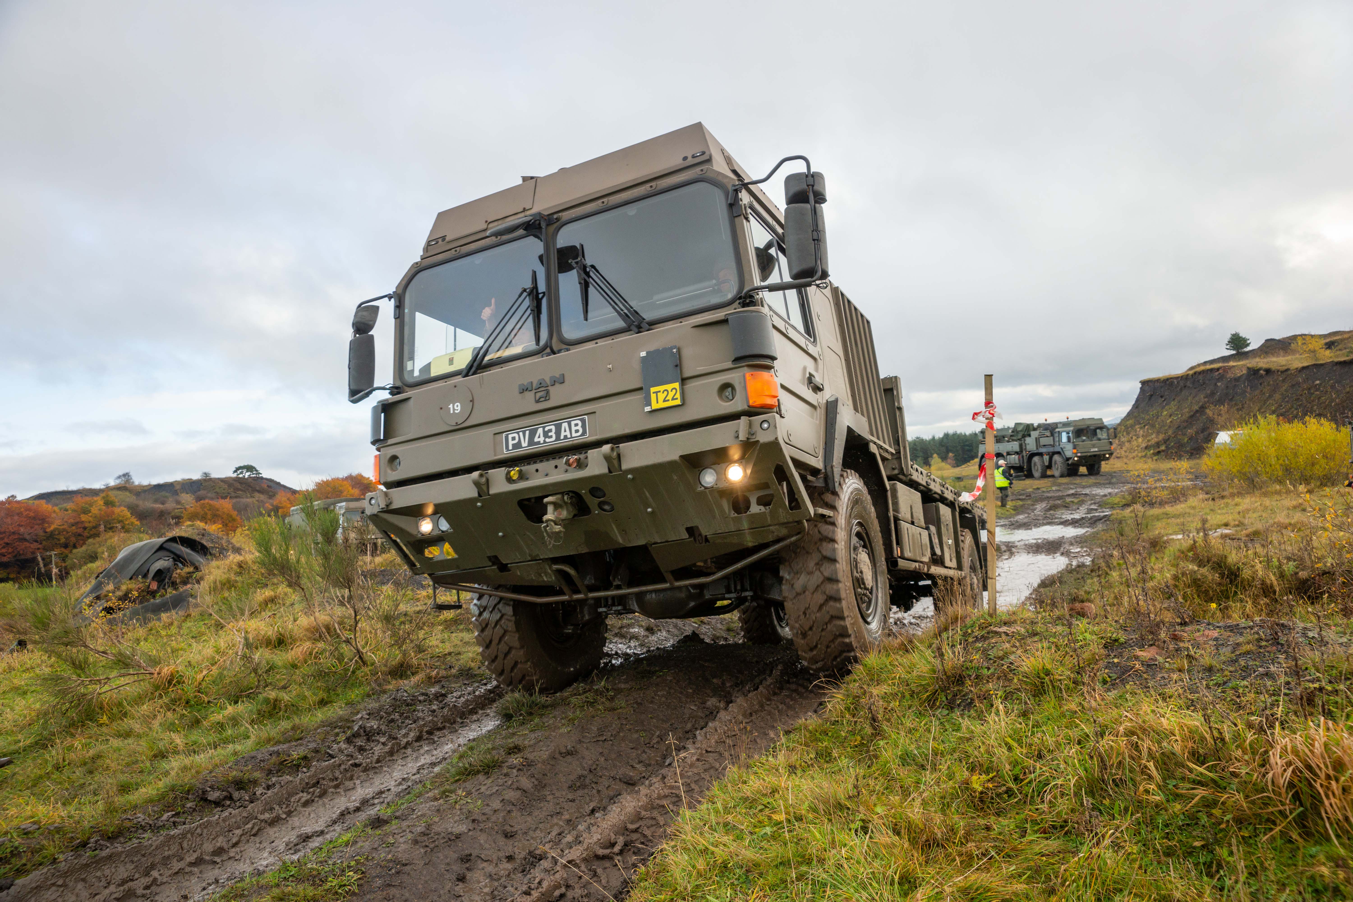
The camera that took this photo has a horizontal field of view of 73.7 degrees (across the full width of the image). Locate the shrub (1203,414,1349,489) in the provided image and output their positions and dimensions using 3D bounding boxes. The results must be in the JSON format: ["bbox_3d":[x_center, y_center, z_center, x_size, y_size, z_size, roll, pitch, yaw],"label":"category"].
[{"bbox_3d":[23.236,0.041,35.000,4.900,2.900,4.200,-2,-1,34],"label":"shrub"}]

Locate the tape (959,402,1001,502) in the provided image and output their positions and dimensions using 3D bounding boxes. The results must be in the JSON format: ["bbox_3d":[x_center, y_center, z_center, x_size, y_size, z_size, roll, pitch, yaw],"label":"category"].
[{"bbox_3d":[2.149,0.007,6.400,0.310,0.700,0.170,-1,-1,6],"label":"tape"}]

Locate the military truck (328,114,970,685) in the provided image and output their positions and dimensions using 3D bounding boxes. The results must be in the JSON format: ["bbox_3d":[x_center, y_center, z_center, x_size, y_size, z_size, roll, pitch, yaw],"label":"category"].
[{"bbox_3d":[0.906,0.313,7.786,2.980,3.020,7.180,-11,-14,25],"label":"military truck"}]

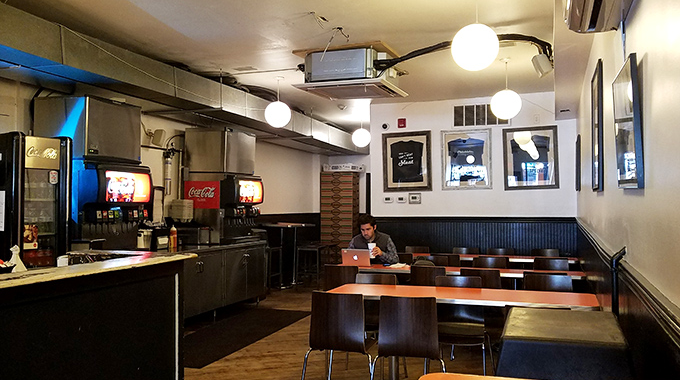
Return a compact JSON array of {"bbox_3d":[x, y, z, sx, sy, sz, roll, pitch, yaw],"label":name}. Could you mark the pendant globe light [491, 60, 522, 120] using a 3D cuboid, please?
[{"bbox_3d":[1.785,-1.068,5.459,0.315,0.640,0.315,-1,-2,23],"label":"pendant globe light"}]

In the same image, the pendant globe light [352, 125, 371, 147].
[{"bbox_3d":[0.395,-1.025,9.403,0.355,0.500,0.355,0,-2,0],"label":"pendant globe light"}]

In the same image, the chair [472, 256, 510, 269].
[{"bbox_3d":[1.590,1.166,5.494,0.520,0.840,0.500,-1,-2,24],"label":"chair"}]

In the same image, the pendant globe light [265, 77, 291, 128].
[{"bbox_3d":[-0.725,-1.045,6.098,0.320,0.590,0.320,0,-2,0],"label":"pendant globe light"}]

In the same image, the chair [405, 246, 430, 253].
[{"bbox_3d":[1.074,1.270,7.343,0.480,0.835,0.520,-1,-3,23],"label":"chair"}]

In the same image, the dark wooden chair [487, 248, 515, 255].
[{"bbox_3d":[2.008,1.163,6.391,0.510,0.820,0.500,-1,-2,23],"label":"dark wooden chair"}]

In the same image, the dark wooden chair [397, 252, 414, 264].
[{"bbox_3d":[0.780,1.170,6.215,0.510,0.820,0.500,-1,-2,23],"label":"dark wooden chair"}]

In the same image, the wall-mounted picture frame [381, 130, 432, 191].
[{"bbox_3d":[1.068,-0.444,8.128,0.800,0.935,0.040,-1,-3,23],"label":"wall-mounted picture frame"}]

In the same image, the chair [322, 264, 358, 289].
[{"bbox_3d":[0.110,1.163,5.165,0.520,0.840,0.500,-1,-2,26],"label":"chair"}]

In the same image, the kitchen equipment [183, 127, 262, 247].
[{"bbox_3d":[-1.708,-0.037,7.667,0.880,1.660,0.770,-1,-2,24],"label":"kitchen equipment"}]

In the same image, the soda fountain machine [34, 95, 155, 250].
[{"bbox_3d":[-2.582,-0.116,5.520,0.930,1.600,0.750,-1,-2,23],"label":"soda fountain machine"}]

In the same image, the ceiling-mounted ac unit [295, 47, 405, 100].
[{"bbox_3d":[0.147,-1.284,5.757,0.960,0.340,0.890,-1,-3,23],"label":"ceiling-mounted ac unit"}]

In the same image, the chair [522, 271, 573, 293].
[{"bbox_3d":[1.649,1.132,4.018,0.480,0.835,0.520,-1,-3,23],"label":"chair"}]

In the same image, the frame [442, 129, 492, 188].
[{"bbox_3d":[1.846,-0.445,7.459,0.710,0.875,0.035,-1,-2,23],"label":"frame"}]

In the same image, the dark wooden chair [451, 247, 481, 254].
[{"bbox_3d":[1.723,1.255,7.069,0.480,0.835,0.520,-1,-3,23],"label":"dark wooden chair"}]

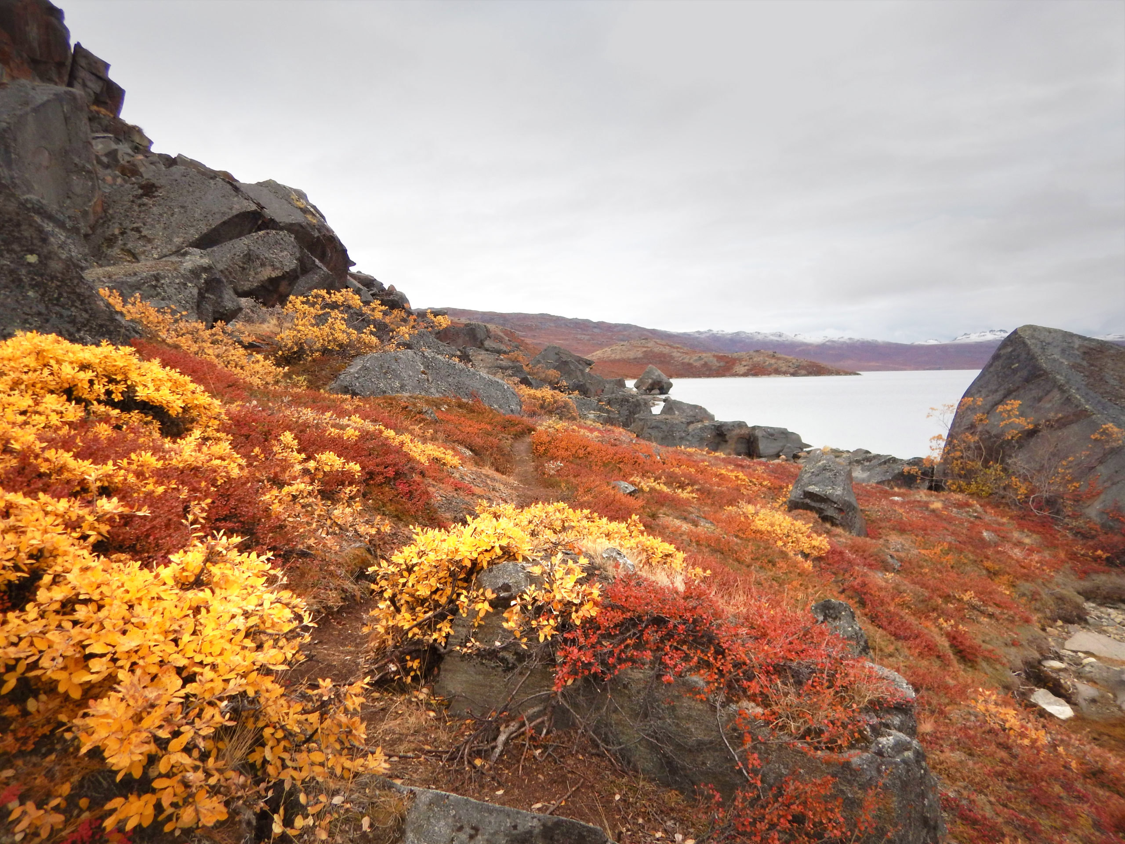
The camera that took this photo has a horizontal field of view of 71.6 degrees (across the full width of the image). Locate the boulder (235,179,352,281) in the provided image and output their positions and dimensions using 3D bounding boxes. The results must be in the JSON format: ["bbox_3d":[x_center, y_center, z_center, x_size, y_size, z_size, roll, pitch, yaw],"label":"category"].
[{"bbox_3d":[-4.769,-3.360,14.000,1.647,1.623,1.900,0,3,10],"label":"boulder"}]

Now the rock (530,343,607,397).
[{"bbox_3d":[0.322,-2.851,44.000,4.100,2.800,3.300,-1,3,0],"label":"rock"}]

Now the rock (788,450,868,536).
[{"bbox_3d":[2.964,0.778,8.800,0.806,0.896,0.850,0,3,10],"label":"rock"}]

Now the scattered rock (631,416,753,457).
[{"bbox_3d":[3.160,0.304,19.000,2.840,0.914,1.600,0,4,15],"label":"scattered rock"}]

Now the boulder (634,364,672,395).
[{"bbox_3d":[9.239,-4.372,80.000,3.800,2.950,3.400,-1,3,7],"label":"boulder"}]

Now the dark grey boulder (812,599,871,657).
[{"bbox_3d":[1.460,1.086,4.100,0.290,0.320,0.300,-1,3,0],"label":"dark grey boulder"}]

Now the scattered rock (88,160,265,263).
[{"bbox_3d":[-7.476,-4.016,15.200,2.800,1.600,1.900,-3,4,-26],"label":"scattered rock"}]

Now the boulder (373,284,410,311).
[{"bbox_3d":[-4.602,-3.348,21.000,0.950,0.720,0.850,-2,3,-12],"label":"boulder"}]

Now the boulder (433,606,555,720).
[{"bbox_3d":[-0.265,0.986,3.250,0.540,0.450,0.450,-1,3,0],"label":"boulder"}]

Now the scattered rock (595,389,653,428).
[{"bbox_3d":[2.383,-0.524,30.000,2.100,1.450,1.800,-1,3,5],"label":"scattered rock"}]

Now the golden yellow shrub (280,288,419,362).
[{"bbox_3d":[-2.982,-1.319,11.000,1.790,0.974,1.300,-1,3,0],"label":"golden yellow shrub"}]

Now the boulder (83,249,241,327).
[{"bbox_3d":[-6.467,-2.165,12.600,2.000,1.100,1.400,-1,3,0],"label":"boulder"}]

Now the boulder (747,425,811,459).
[{"bbox_3d":[5.145,0.463,18.500,1.409,0.756,1.200,0,4,15],"label":"boulder"}]

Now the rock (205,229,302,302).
[{"bbox_3d":[-5.466,-2.776,13.800,1.400,1.100,1.200,-2,4,-21],"label":"rock"}]

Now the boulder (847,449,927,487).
[{"bbox_3d":[7.059,1.006,17.000,1.500,0.720,1.300,0,4,23],"label":"boulder"}]

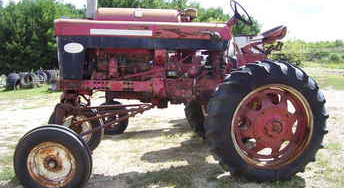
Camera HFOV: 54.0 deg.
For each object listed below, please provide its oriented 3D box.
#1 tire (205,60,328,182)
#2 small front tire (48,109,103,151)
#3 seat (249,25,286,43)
[{"bbox_3d":[1.169,0.360,4.153,1.500,1.500,0.380,2,7,-8],"label":"tire"},{"bbox_3d":[-1.403,0.502,4.977,0.750,0.750,0.190,2,7,-9],"label":"small front tire"},{"bbox_3d":[1.375,-0.845,4.800,0.430,0.240,0.460,2,7,-8],"label":"seat"}]

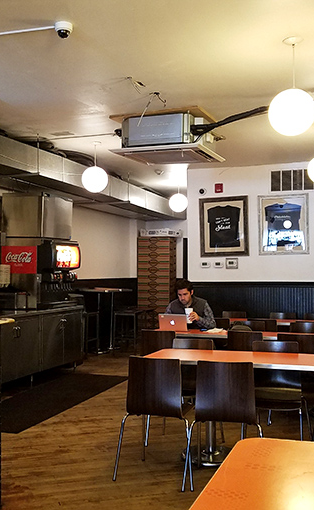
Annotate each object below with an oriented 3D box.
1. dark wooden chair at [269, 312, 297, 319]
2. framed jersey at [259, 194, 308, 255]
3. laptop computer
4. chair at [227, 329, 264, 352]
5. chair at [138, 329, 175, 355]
[{"bbox_3d":[1.723,1.255,7.069,0.480,0.835,0.520,-1,-3,23],"label":"dark wooden chair"},{"bbox_3d":[1.846,-0.445,7.459,0.710,0.875,0.035,-1,-2,23],"label":"framed jersey"},{"bbox_3d":[0.191,0.738,5.591,0.315,0.195,0.280,-1,-2,17],"label":"laptop computer"},{"bbox_3d":[0.905,1.131,4.920,0.510,0.820,0.500,-1,-2,23],"label":"chair"},{"bbox_3d":[0.110,1.163,5.165,0.520,0.840,0.500,-1,-2,26],"label":"chair"}]

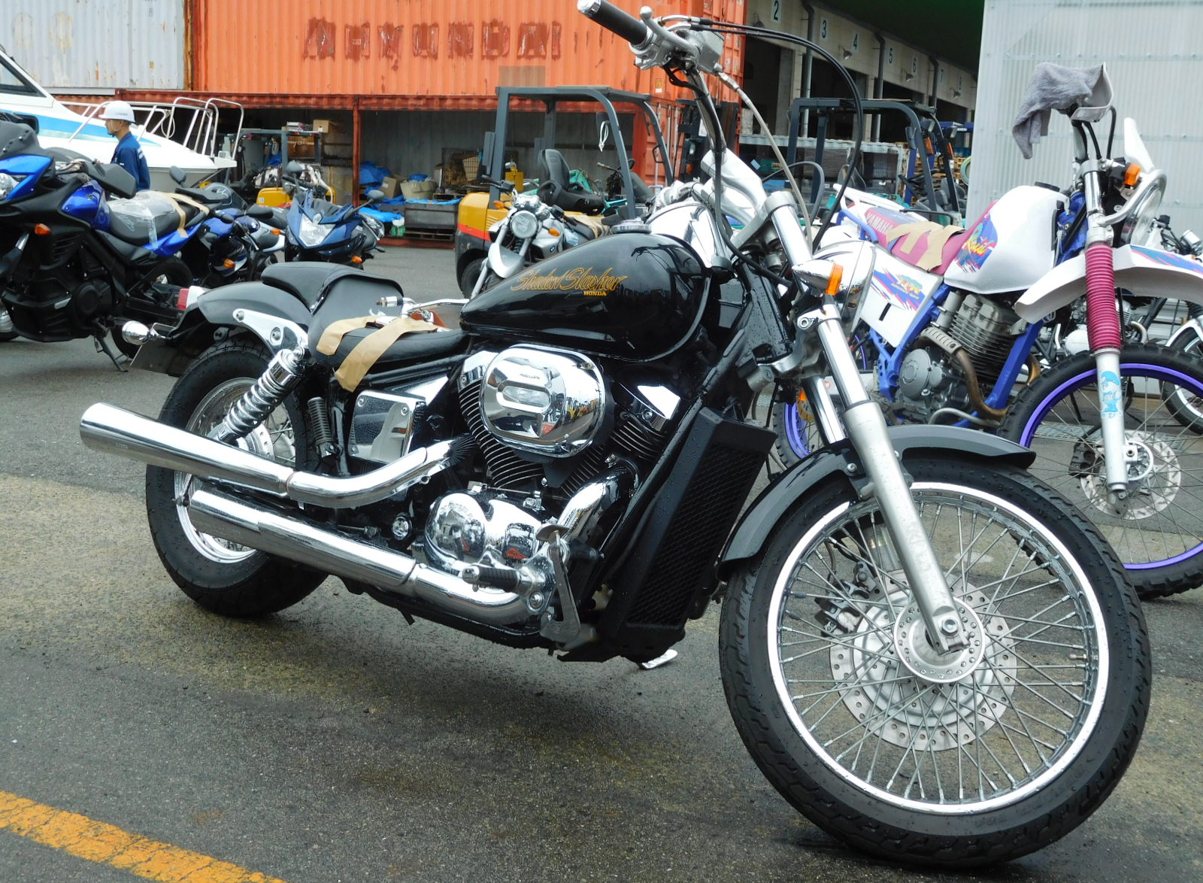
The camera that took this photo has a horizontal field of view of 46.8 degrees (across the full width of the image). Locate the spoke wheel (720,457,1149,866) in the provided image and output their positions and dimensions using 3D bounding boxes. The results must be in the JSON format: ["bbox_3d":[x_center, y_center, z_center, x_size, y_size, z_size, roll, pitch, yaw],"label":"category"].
[{"bbox_3d":[0.511,0.313,2.143,0.658,0.658,0.114,3,-22,4],"label":"spoke wheel"}]

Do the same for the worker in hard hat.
[{"bbox_3d":[-3.982,-1.991,11.740,0.430,1.680,0.500,3,10,1],"label":"worker in hard hat"}]

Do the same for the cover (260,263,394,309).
[{"bbox_3d":[-0.619,-0.331,3.015,0.300,0.115,0.235,10,0,37],"label":"cover"}]

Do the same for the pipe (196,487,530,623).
[{"bbox_3d":[-0.496,0.213,2.603,0.900,0.120,0.110,10,0,37],"label":"pipe"}]

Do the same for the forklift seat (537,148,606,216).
[{"bbox_3d":[-0.292,-2.552,13.700,0.600,0.640,0.520,8,11,27],"label":"forklift seat"}]

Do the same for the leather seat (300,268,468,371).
[{"bbox_3d":[-0.394,-0.233,2.833,0.420,0.205,0.270,10,0,37],"label":"leather seat"}]

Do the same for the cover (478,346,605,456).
[{"bbox_3d":[-0.096,-0.073,2.379,0.225,0.180,0.090,10,0,37],"label":"cover"}]

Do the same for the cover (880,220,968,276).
[{"bbox_3d":[1.054,-0.615,4.451,0.250,0.165,0.360,7,7,-26],"label":"cover"}]

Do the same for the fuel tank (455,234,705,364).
[{"bbox_3d":[-0.003,-0.267,2.574,0.620,0.235,0.310,10,0,37],"label":"fuel tank"}]

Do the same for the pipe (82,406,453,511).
[{"bbox_3d":[-0.727,0.014,2.822,1.070,0.190,0.160,10,0,37],"label":"pipe"}]

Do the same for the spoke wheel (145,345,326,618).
[{"bbox_3d":[-0.777,0.067,3.080,0.636,0.636,0.160,10,0,37],"label":"spoke wheel"}]

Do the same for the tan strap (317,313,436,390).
[{"bbox_3d":[-0.434,-0.181,2.818,0.250,0.185,0.240,10,0,37],"label":"tan strap"}]

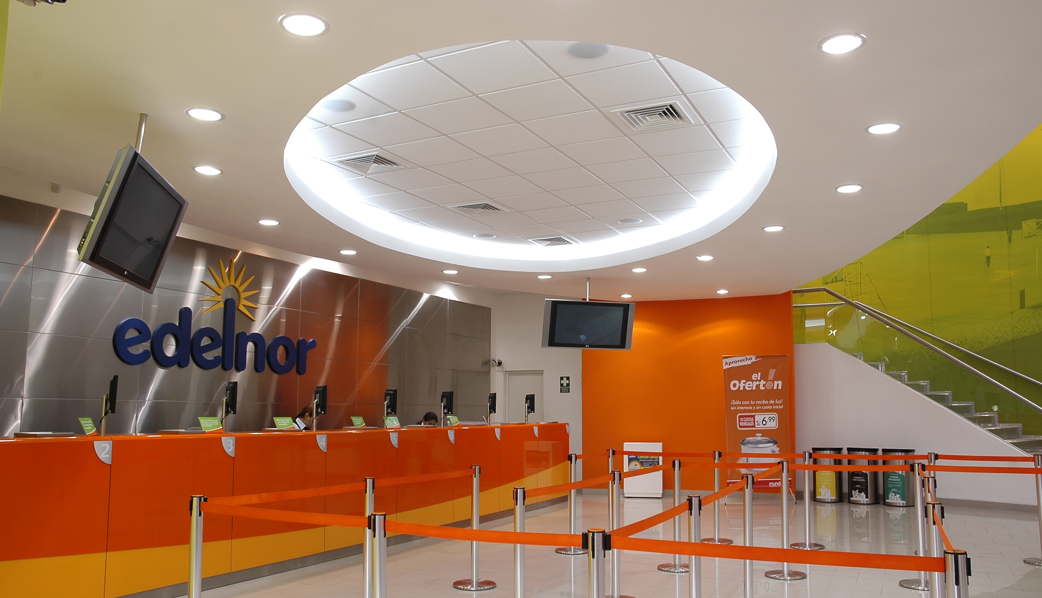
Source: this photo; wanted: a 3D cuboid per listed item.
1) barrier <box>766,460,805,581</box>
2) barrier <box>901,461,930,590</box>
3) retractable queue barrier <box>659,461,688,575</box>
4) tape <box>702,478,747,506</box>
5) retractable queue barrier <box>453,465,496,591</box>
[{"bbox_3d":[2.351,1.948,6.937,0.356,0.990,0.356,-4,-9,27],"label":"barrier"},{"bbox_3d":[3.189,1.800,6.247,0.348,0.957,0.348,-4,-8,26],"label":"barrier"},{"bbox_3d":[1.397,1.934,7.025,0.348,0.957,0.348,-1,-8,11],"label":"retractable queue barrier"},{"bbox_3d":[1.290,1.204,4.896,0.015,0.057,1.601,-4,-9,25],"label":"tape"},{"bbox_3d":[-0.372,1.844,6.365,0.348,0.957,0.348,0,-8,-3],"label":"retractable queue barrier"}]

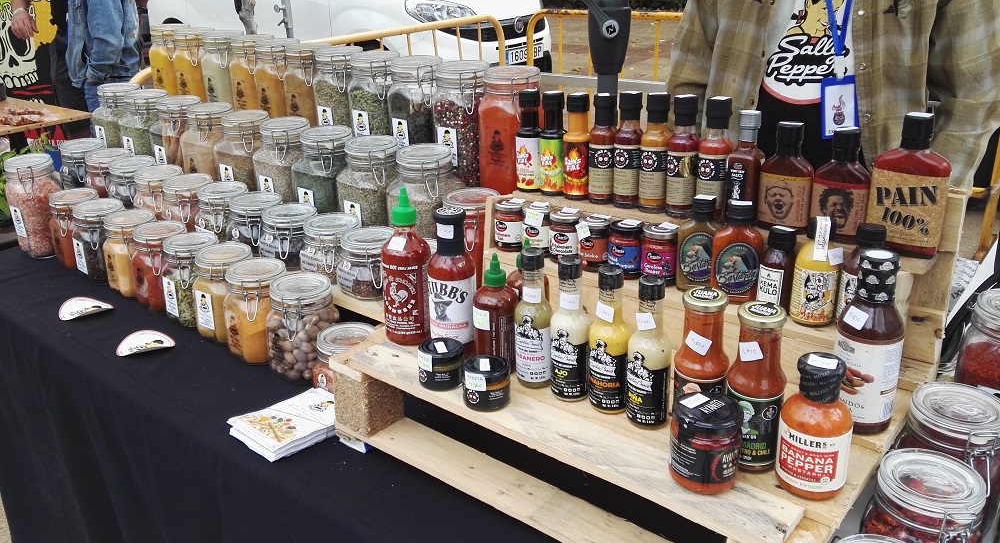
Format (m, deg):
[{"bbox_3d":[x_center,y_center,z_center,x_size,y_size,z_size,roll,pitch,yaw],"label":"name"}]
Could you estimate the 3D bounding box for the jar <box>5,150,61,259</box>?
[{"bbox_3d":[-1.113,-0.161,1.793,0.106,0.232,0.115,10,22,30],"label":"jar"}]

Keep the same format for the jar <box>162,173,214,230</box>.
[{"bbox_3d":[-0.616,-0.120,1.486,0.101,0.110,0.106,0,22,0],"label":"jar"}]

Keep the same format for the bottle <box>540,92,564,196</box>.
[{"bbox_3d":[0.089,-0.216,1.256,0.043,0.171,0.043,-1,17,0],"label":"bottle"}]

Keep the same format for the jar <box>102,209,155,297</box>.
[{"bbox_3d":[-0.802,-0.042,1.630,0.108,0.172,0.108,11,21,32],"label":"jar"}]

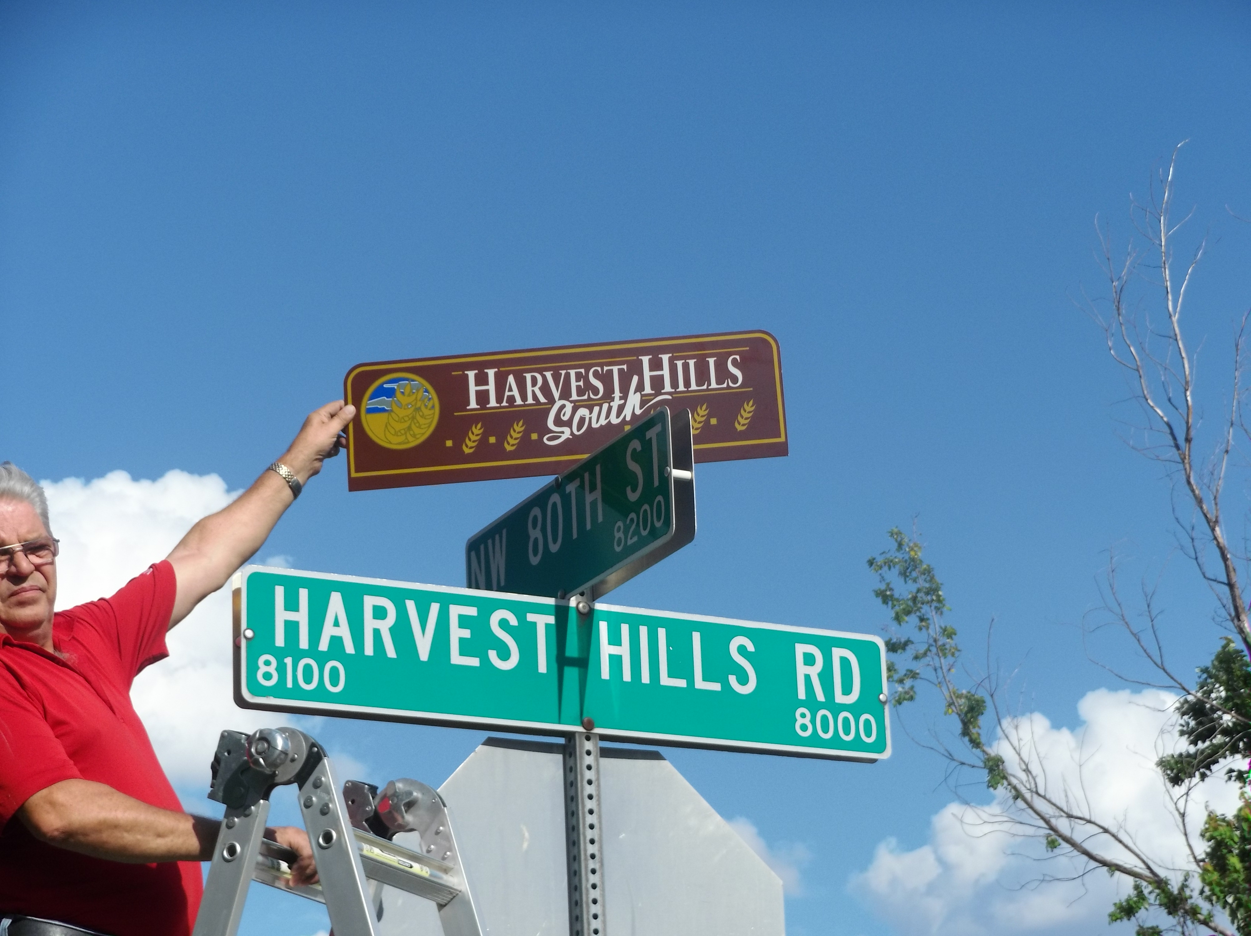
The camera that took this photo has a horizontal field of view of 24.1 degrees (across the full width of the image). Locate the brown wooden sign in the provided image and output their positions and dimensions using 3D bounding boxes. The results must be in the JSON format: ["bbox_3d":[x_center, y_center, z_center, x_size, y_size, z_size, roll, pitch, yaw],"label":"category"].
[{"bbox_3d":[-0.107,-0.102,5.118,0.765,0.232,0.010,-5,-19,2],"label":"brown wooden sign"}]

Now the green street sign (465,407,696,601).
[{"bbox_3d":[-0.087,0.125,5.037,0.045,0.229,0.765,8,-22,-27],"label":"green street sign"}]

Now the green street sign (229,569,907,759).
[{"bbox_3d":[-0.082,0.343,4.962,1.230,0.229,0.045,8,-22,-27],"label":"green street sign"}]

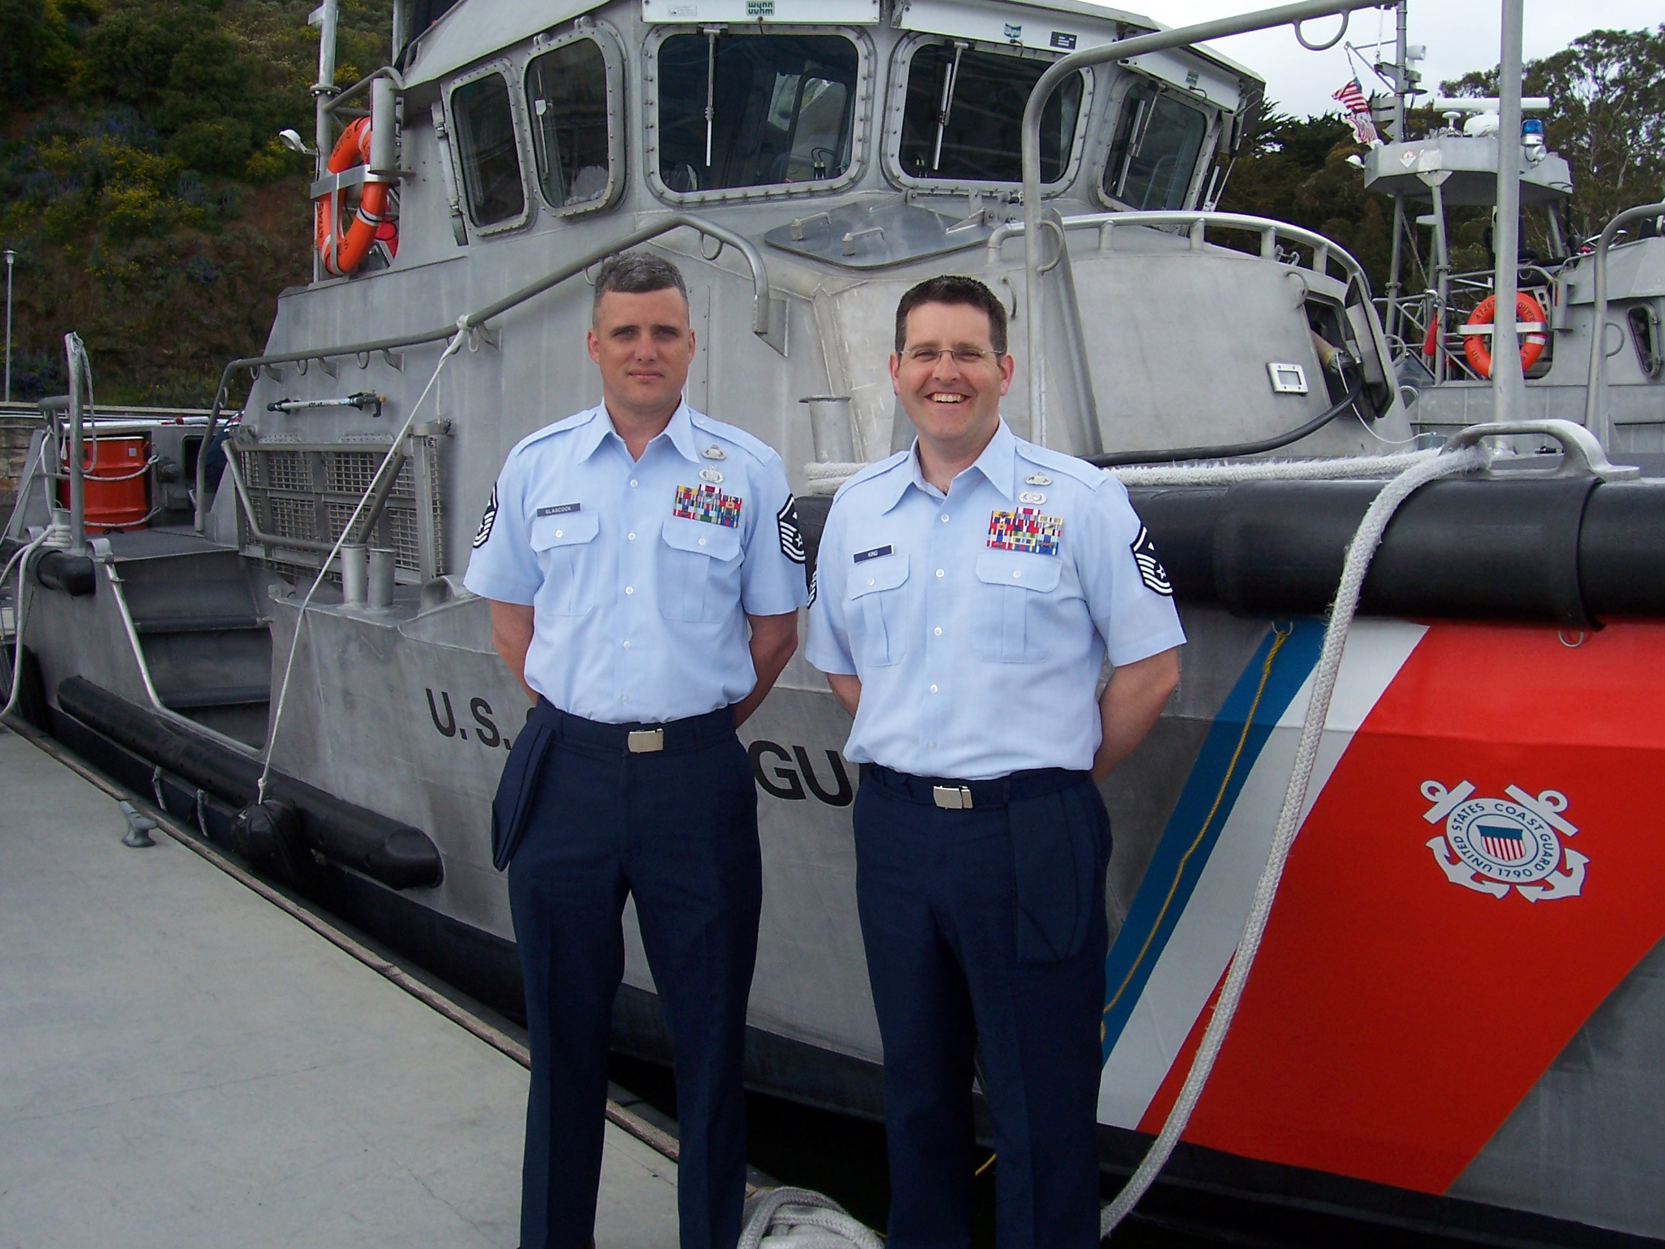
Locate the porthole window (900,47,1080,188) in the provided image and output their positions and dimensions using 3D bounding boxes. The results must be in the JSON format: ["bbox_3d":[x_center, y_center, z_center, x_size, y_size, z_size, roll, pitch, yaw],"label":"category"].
[{"bbox_3d":[0.555,-1.775,5.700,0.700,0.480,0.070,-2,17,-24],"label":"porthole window"}]

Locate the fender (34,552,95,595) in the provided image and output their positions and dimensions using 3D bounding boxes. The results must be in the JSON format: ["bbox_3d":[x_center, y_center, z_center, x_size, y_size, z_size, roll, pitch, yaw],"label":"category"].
[{"bbox_3d":[-4.423,-0.288,9.400,0.250,0.250,0.700,-4,7,-37],"label":"fender"}]

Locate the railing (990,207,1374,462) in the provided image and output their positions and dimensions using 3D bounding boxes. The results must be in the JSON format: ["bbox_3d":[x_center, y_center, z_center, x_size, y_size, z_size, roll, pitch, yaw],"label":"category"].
[{"bbox_3d":[1.213,-0.977,5.400,1.750,0.650,0.550,-4,7,-37],"label":"railing"}]

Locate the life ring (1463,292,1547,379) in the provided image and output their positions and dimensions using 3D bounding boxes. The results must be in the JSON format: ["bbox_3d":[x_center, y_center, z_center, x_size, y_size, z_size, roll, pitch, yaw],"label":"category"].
[{"bbox_3d":[5.927,-2.549,14.400,0.760,0.760,0.120,4,6,28],"label":"life ring"}]

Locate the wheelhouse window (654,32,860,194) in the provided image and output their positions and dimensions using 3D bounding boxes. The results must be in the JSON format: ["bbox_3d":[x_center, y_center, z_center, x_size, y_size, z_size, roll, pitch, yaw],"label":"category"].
[{"bbox_3d":[-0.261,-1.753,5.600,0.710,0.550,0.070,1,14,2],"label":"wheelhouse window"}]

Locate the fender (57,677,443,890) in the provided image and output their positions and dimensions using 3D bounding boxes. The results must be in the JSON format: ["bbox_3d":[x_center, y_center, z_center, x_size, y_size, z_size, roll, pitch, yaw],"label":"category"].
[{"bbox_3d":[-2.879,0.579,7.400,0.220,0.220,4.900,-4,7,-37],"label":"fender"}]

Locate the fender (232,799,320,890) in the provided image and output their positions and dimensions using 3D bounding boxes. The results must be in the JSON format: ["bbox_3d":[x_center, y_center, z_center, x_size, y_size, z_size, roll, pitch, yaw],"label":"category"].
[{"bbox_3d":[-2.076,0.959,6.155,0.310,0.580,0.310,-4,7,-37],"label":"fender"}]

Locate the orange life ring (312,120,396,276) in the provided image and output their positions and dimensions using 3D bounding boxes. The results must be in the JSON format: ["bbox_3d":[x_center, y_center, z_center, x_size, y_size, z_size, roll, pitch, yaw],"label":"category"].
[{"bbox_3d":[-2.280,-2.038,7.800,0.120,0.760,0.760,-4,7,-40],"label":"orange life ring"}]

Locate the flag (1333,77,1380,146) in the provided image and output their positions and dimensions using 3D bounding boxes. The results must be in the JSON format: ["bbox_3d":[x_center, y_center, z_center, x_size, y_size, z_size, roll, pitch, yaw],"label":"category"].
[{"bbox_3d":[5.122,-5.008,16.000,0.450,0.680,0.200,4,6,30],"label":"flag"}]

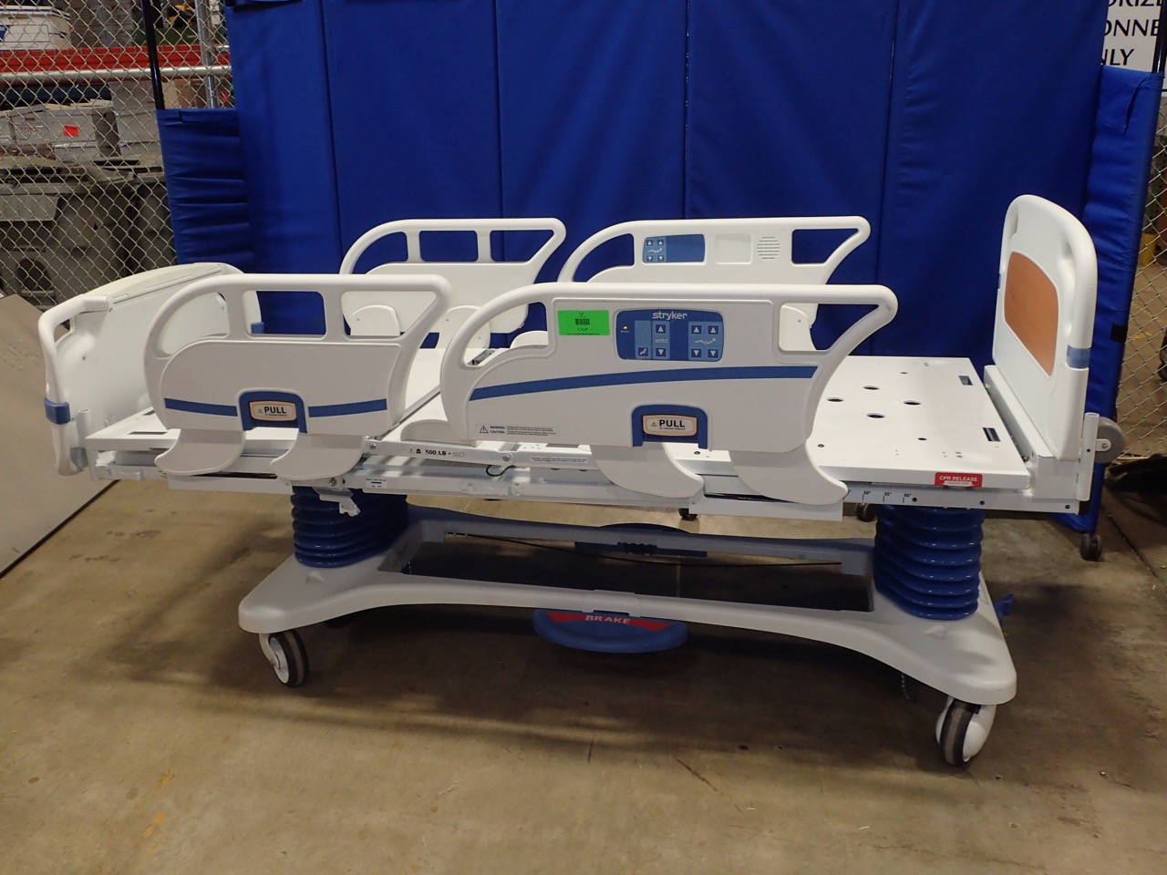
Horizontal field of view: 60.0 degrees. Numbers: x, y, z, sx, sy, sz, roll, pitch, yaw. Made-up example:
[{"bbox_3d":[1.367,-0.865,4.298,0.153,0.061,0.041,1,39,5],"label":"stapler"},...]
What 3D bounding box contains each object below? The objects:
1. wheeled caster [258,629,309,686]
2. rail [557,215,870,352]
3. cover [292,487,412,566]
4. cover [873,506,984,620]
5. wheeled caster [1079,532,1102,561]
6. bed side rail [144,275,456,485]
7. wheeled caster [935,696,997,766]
[{"bbox_3d":[-0.771,0.560,2.629,0.080,0.166,0.165,-16,23,-34],"label":"wheeled caster"},{"bbox_3d":[0.357,-0.407,2.893,0.885,0.435,0.070,2,19,12],"label":"rail"},{"bbox_3d":[-0.654,0.146,2.785,0.250,0.320,0.380,2,19,12],"label":"cover"},{"bbox_3d":[0.841,0.198,2.454,0.245,0.320,0.390,2,19,12],"label":"cover"},{"bbox_3d":[1.577,0.333,3.137,0.066,0.092,0.080,8,21,27],"label":"wheeled caster"},{"bbox_3d":[-0.600,-0.123,2.138,0.735,0.450,0.070,2,19,12],"label":"bed side rail"},{"bbox_3d":[0.835,0.631,2.227,0.085,0.166,0.165,11,23,35],"label":"wheeled caster"}]

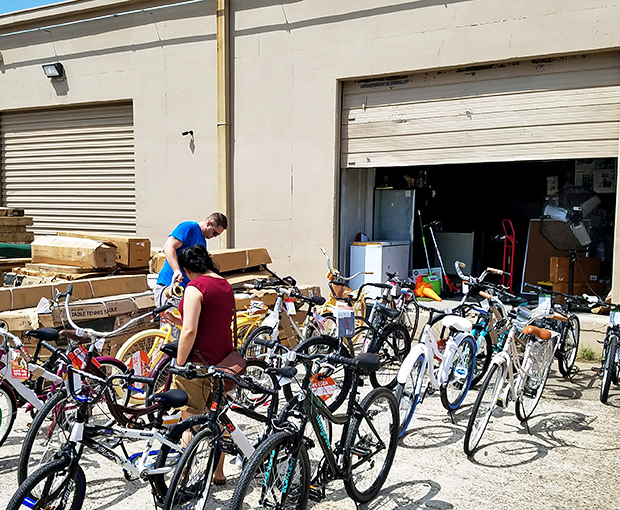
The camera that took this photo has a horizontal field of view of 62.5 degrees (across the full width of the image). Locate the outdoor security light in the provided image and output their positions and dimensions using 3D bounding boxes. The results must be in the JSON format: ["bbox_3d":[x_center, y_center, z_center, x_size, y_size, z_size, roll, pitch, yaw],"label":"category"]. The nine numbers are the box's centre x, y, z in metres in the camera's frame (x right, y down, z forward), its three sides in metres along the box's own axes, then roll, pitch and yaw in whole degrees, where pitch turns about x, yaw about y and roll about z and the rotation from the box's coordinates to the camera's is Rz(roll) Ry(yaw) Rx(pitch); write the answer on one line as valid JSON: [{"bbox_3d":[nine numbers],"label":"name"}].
[{"bbox_3d":[-4.660,-3.350,9.280,0.375,0.250,0.200,2,5,22],"label":"outdoor security light"}]

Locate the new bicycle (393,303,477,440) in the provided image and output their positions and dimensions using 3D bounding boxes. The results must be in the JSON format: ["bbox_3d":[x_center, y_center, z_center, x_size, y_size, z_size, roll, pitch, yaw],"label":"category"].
[{"bbox_3d":[0.990,0.800,4.060,0.640,1.030,1.700,3,5,37],"label":"new bicycle"}]

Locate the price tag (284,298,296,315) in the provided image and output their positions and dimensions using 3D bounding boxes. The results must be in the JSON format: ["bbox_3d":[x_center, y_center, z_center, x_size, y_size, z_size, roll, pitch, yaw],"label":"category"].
[{"bbox_3d":[-0.174,0.466,4.600,0.075,0.145,0.008,-8,4,0],"label":"price tag"}]

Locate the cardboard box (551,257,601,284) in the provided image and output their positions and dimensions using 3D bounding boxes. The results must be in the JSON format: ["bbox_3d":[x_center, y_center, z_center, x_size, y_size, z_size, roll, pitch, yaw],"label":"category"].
[{"bbox_3d":[3.906,0.205,7.530,0.570,0.364,0.380,1,4,12],"label":"cardboard box"}]

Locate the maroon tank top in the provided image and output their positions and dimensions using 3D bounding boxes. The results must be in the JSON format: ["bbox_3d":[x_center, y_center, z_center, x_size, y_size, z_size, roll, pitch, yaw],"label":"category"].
[{"bbox_3d":[-0.630,0.395,3.130,0.250,0.540,0.360,4,6,44],"label":"maroon tank top"}]

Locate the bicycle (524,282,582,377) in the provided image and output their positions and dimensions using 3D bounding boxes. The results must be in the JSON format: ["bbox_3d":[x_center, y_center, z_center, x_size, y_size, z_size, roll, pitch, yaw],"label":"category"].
[{"bbox_3d":[2.570,0.846,5.220,0.630,1.030,1.740,10,7,39],"label":"bicycle"}]

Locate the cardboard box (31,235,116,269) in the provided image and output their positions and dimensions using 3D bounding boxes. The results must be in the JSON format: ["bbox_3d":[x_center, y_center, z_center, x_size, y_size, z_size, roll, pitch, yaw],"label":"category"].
[{"bbox_3d":[-2.990,-0.020,6.430,1.270,0.300,0.320,2,5,30],"label":"cardboard box"}]

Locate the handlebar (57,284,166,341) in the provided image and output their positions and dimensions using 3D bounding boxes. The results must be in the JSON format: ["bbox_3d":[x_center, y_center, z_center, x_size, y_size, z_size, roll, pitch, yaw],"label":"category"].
[{"bbox_3d":[-1.230,0.355,3.150,0.720,0.230,0.270,9,7,15],"label":"handlebar"}]

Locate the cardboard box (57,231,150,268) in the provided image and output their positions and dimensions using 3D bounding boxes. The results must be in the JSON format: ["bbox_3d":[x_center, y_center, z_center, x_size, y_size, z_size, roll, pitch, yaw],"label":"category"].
[{"bbox_3d":[-2.980,-0.080,7.200,2.200,0.340,0.310,4,6,45],"label":"cardboard box"}]

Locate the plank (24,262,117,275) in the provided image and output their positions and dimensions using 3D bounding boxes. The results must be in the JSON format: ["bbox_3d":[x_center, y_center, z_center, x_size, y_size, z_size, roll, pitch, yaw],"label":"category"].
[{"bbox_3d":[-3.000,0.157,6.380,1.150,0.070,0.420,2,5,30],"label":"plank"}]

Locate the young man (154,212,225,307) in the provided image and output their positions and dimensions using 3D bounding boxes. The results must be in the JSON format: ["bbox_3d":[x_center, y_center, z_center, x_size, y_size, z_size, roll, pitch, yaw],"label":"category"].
[{"bbox_3d":[-1.140,0.420,4.880,0.580,1.640,0.530,2,5,25],"label":"young man"}]

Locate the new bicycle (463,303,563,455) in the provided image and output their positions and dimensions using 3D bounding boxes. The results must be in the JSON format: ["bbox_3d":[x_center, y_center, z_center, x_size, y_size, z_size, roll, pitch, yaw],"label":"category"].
[{"bbox_3d":[1.560,0.830,3.780,0.640,1.060,1.770,12,7,39],"label":"new bicycle"}]

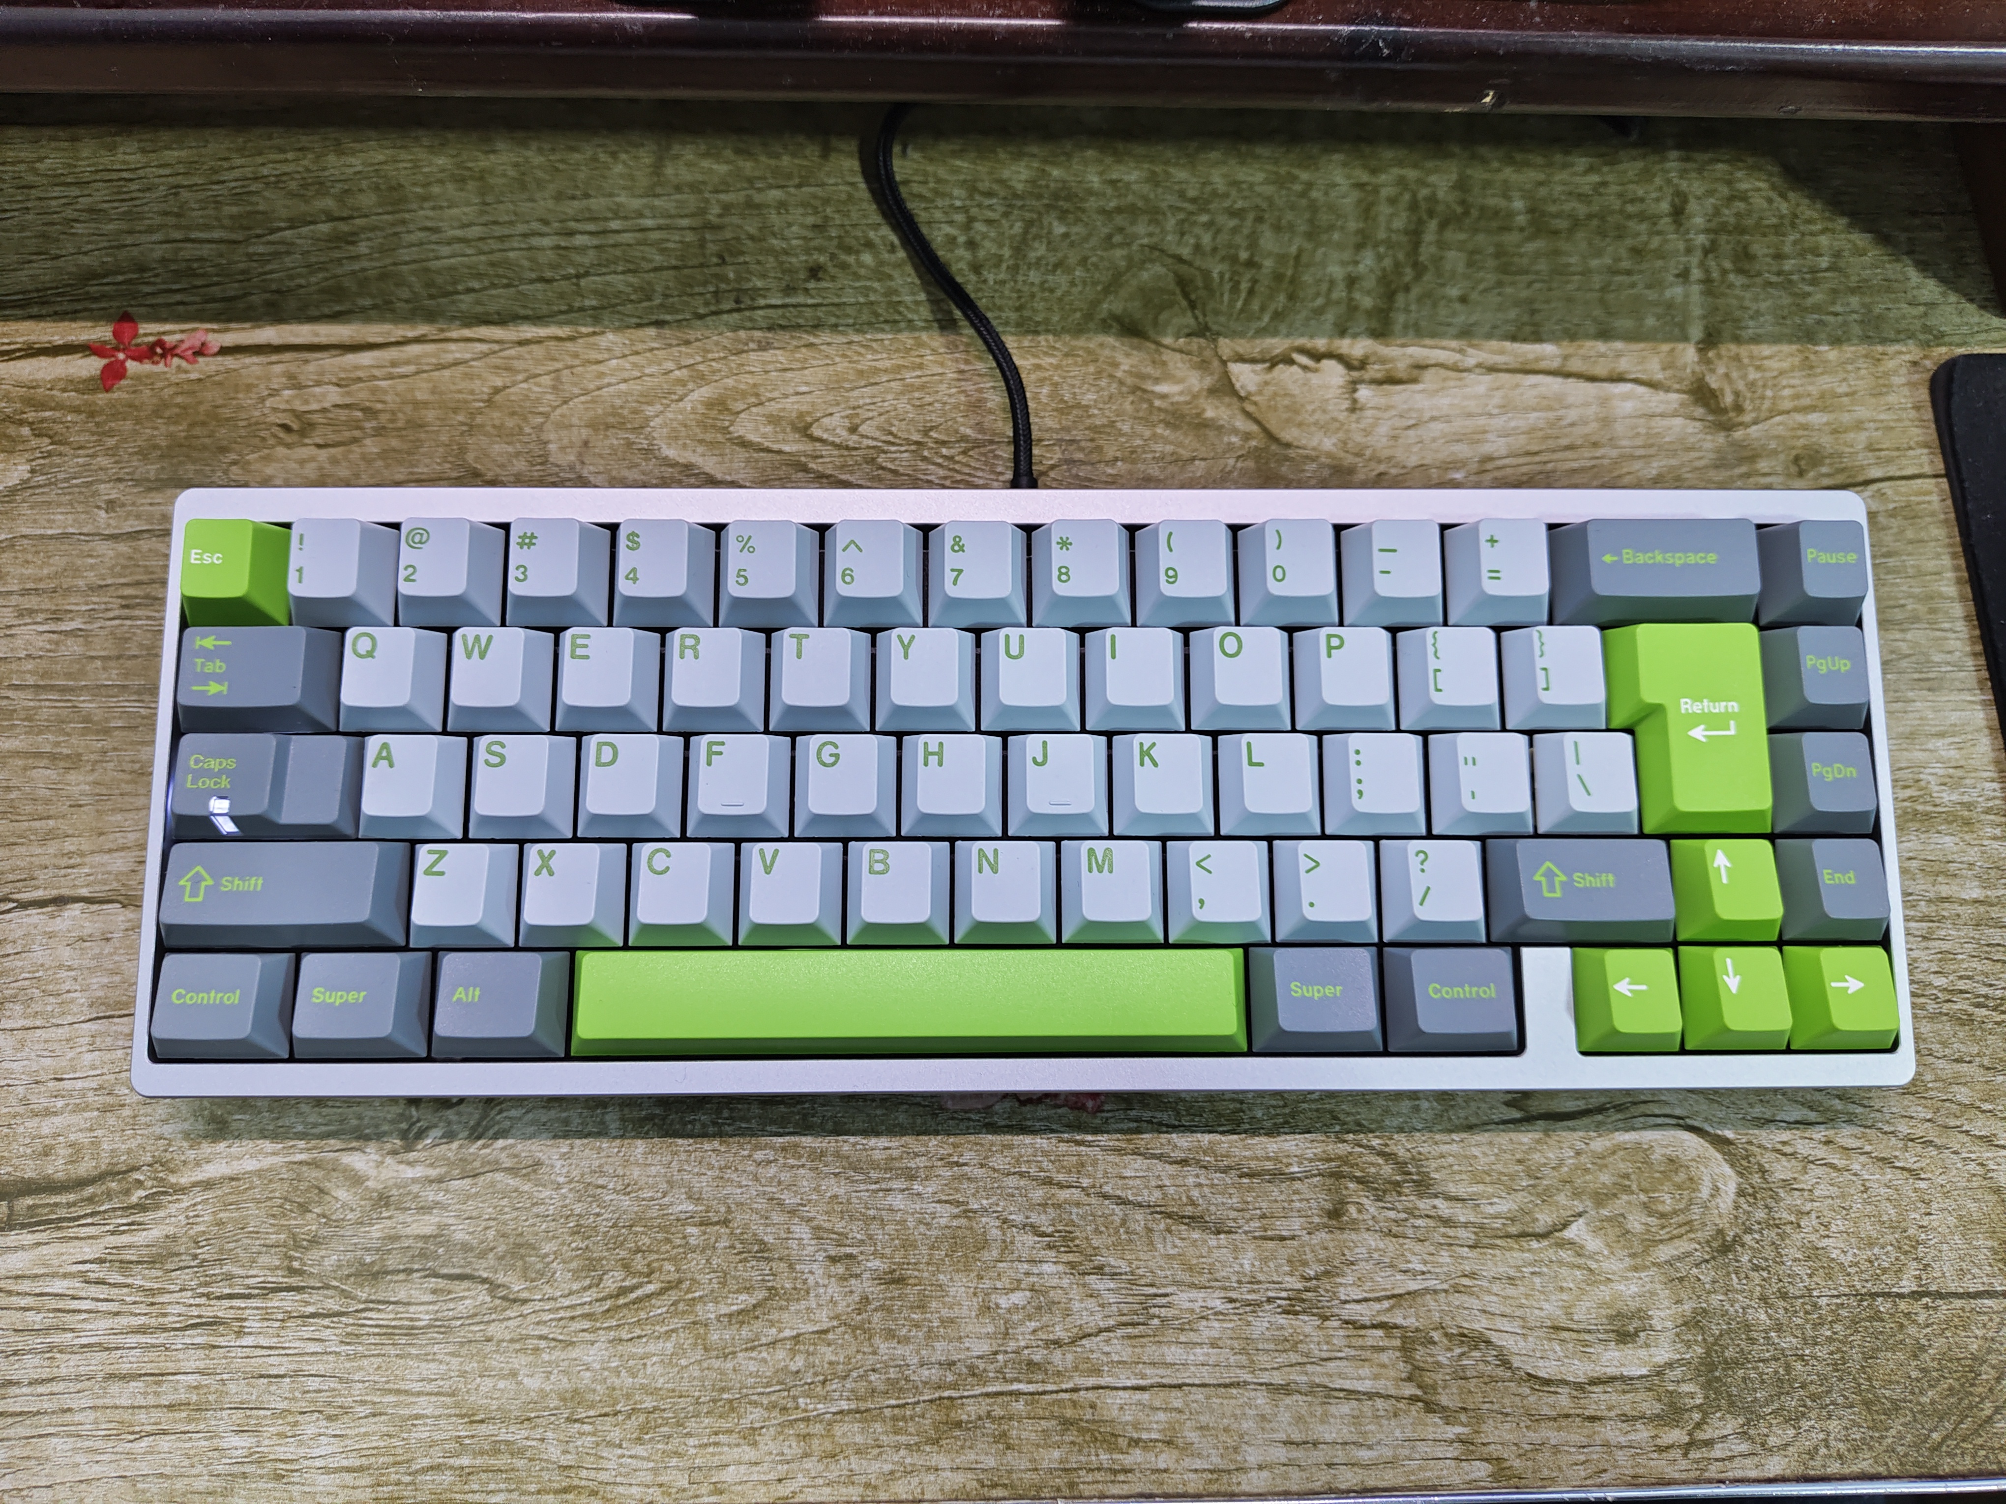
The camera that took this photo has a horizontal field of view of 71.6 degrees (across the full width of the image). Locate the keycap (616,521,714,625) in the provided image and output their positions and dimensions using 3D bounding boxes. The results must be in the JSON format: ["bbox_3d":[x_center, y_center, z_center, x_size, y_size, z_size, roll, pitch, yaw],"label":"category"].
[{"bbox_3d":[-0.062,-0.032,0.248,0.018,0.010,0.018,0,82,-1],"label":"keycap"}]

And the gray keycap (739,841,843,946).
[{"bbox_3d":[-0.038,0.025,0.242,0.018,0.008,0.018,0,83,-1],"label":"gray keycap"}]

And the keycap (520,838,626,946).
[{"bbox_3d":[-0.076,0.025,0.242,0.018,0.008,0.018,0,82,-1],"label":"keycap"}]

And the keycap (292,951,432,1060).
[{"bbox_3d":[-0.111,0.044,0.238,0.023,0.008,0.018,0,83,-1],"label":"keycap"}]

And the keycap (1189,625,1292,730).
[{"bbox_3d":[0.043,-0.013,0.249,0.018,0.008,0.018,0,83,-1],"label":"keycap"}]

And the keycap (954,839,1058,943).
[{"bbox_3d":[0.001,0.024,0.243,0.018,0.008,0.018,0,82,-1],"label":"keycap"}]

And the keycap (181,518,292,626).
[{"bbox_3d":[-0.138,-0.032,0.247,0.018,0.009,0.018,0,83,-1],"label":"keycap"}]

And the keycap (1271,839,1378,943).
[{"bbox_3d":[0.058,0.024,0.244,0.018,0.008,0.018,0,83,-1],"label":"keycap"}]

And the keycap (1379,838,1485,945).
[{"bbox_3d":[0.077,0.024,0.244,0.018,0.008,0.018,0,83,-1],"label":"keycap"}]

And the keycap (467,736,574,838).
[{"bbox_3d":[-0.085,0.006,0.245,0.018,0.007,0.018,0,82,-1],"label":"keycap"}]

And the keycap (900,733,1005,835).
[{"bbox_3d":[-0.009,0.006,0.245,0.018,0.007,0.018,0,83,-1],"label":"keycap"}]

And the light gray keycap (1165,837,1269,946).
[{"bbox_3d":[0.039,0.024,0.244,0.018,0.008,0.018,0,83,-1],"label":"light gray keycap"}]

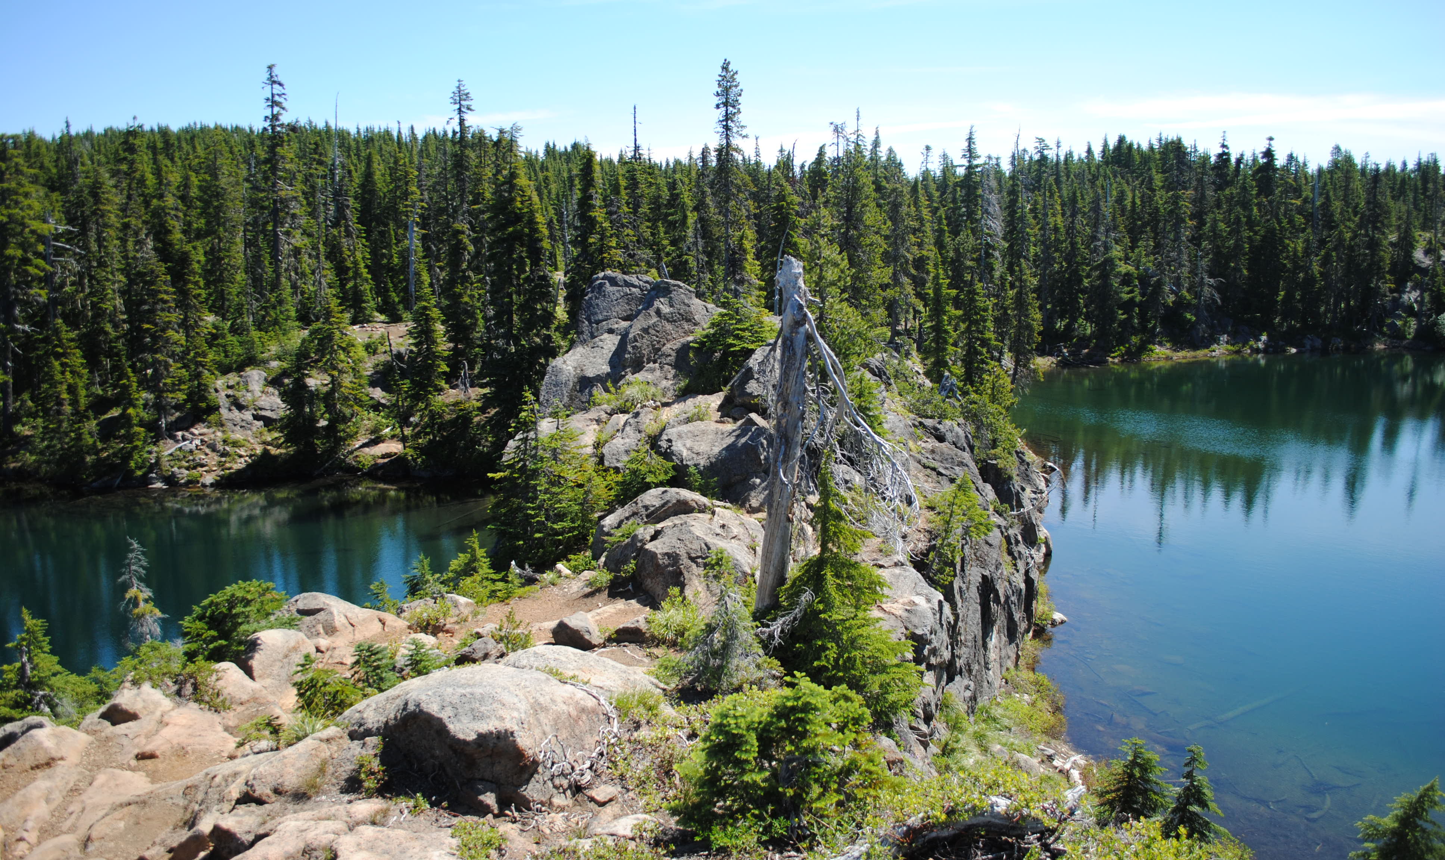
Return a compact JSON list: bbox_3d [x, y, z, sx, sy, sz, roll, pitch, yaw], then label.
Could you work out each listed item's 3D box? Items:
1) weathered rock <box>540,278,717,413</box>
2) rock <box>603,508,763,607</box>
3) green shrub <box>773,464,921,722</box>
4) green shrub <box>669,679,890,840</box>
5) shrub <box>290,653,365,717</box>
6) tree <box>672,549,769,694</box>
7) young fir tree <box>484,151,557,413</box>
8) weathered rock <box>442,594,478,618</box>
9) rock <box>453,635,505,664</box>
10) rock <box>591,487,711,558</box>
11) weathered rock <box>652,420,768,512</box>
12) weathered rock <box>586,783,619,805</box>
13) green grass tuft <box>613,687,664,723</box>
[{"bbox_3d":[-1.943,-1.755,22.500,3.600,2.650,2.800,0,8,0],"label":"weathered rock"},{"bbox_3d":[-0.481,1.544,13.200,1.900,1.000,1.500,0,8,0],"label":"rock"},{"bbox_3d":[1.099,1.430,9.646,1.250,2.200,1.200,0,8,7],"label":"green shrub"},{"bbox_3d":[0.324,1.801,6.000,1.184,0.776,1.006,0,10,3],"label":"green shrub"},{"bbox_3d":[-2.873,1.865,7.900,0.520,0.400,0.470,0,7,0],"label":"shrub"},{"bbox_3d":[-0.015,1.652,9.400,0.820,1.200,0.800,0,8,0],"label":"tree"},{"bbox_3d":[-6.129,-4.376,33.000,2.200,8.100,2.200,0,8,0],"label":"young fir tree"},{"bbox_3d":[-2.558,1.719,10.600,0.332,0.214,0.282,-3,10,-14],"label":"weathered rock"},{"bbox_3d":[-2.108,1.916,9.400,0.460,0.290,0.380,0,7,0],"label":"rock"},{"bbox_3d":[-0.930,1.191,14.151,1.500,0.920,1.150,-1,8,-4],"label":"rock"},{"bbox_3d":[-0.117,0.499,15.000,1.650,1.100,1.300,0,7,0],"label":"weathered rock"},{"bbox_3d":[-0.807,2.436,7.296,0.210,0.110,0.160,-1,8,-7],"label":"weathered rock"},{"bbox_3d":[-0.553,1.830,7.200,0.330,0.210,0.280,0,9,-4],"label":"green grass tuft"}]

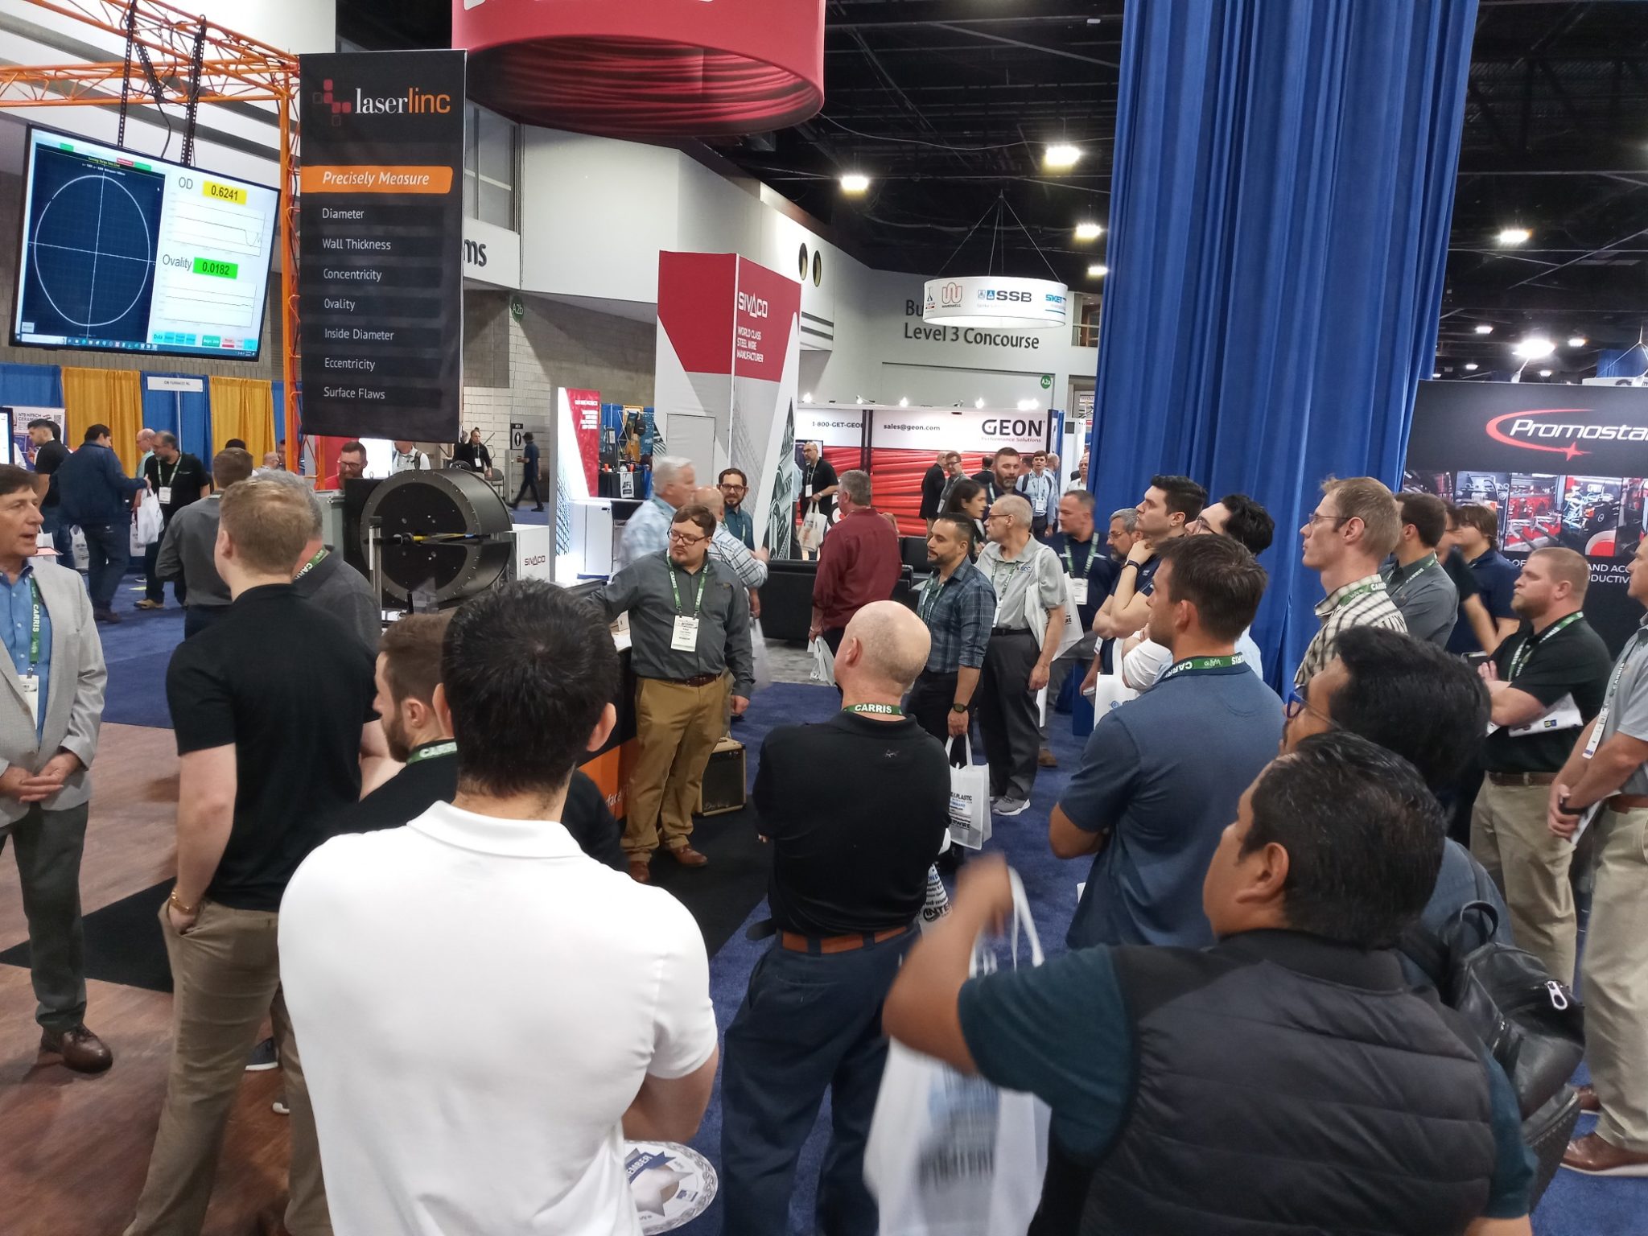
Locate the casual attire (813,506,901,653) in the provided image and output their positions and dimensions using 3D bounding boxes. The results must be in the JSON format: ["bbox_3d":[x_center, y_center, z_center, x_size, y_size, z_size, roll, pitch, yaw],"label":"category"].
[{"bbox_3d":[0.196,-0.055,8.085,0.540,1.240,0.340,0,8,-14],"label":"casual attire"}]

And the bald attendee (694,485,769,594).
[{"bbox_3d":[-0.625,0.155,7.118,0.580,1.710,0.400,4,8,12],"label":"bald attendee"}]

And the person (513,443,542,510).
[{"bbox_3d":[-6.642,-3.151,29.806,0.720,1.540,0.480,3,8,6],"label":"person"}]

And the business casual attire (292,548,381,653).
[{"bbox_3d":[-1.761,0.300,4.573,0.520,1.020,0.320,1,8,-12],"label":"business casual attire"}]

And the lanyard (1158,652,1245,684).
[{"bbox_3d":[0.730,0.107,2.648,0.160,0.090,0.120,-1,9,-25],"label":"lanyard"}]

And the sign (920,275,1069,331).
[{"bbox_3d":[4.239,-7.825,33.000,3.550,0.950,3.550,2,8,0],"label":"sign"}]

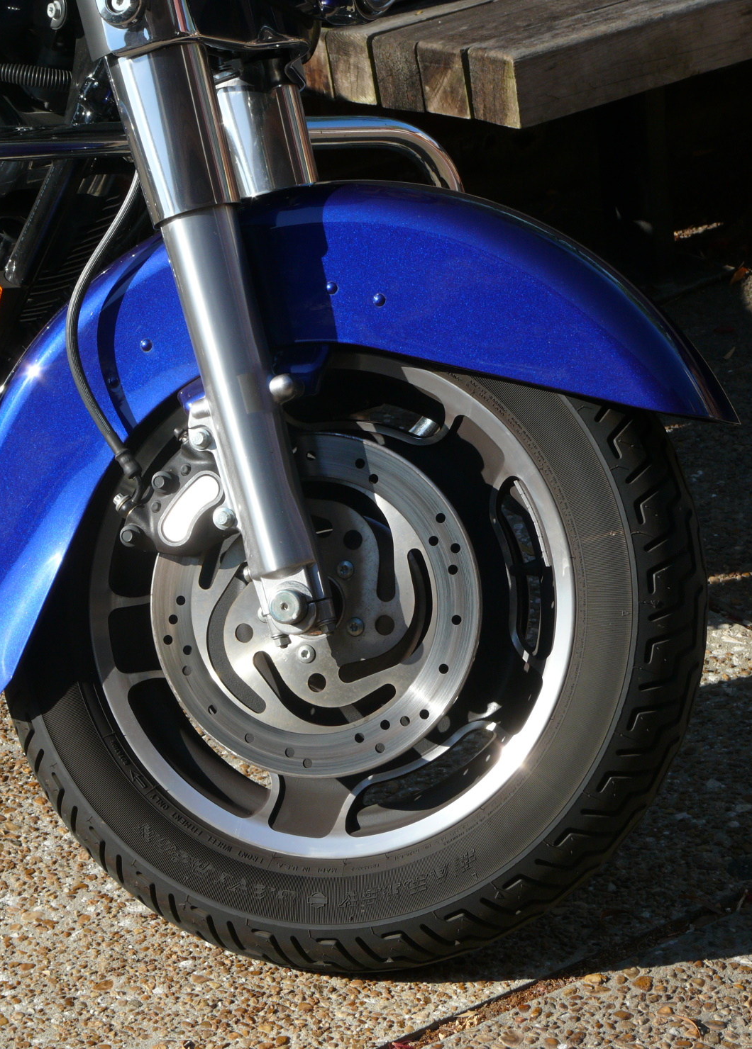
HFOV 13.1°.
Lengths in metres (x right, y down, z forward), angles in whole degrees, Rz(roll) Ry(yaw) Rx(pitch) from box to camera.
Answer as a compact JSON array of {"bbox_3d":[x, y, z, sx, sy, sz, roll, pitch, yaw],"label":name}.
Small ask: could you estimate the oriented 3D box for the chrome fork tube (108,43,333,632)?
[{"bbox_3d":[-0.123,-0.156,2.728,0.084,0.504,0.084,-16,-5,15],"label":"chrome fork tube"}]

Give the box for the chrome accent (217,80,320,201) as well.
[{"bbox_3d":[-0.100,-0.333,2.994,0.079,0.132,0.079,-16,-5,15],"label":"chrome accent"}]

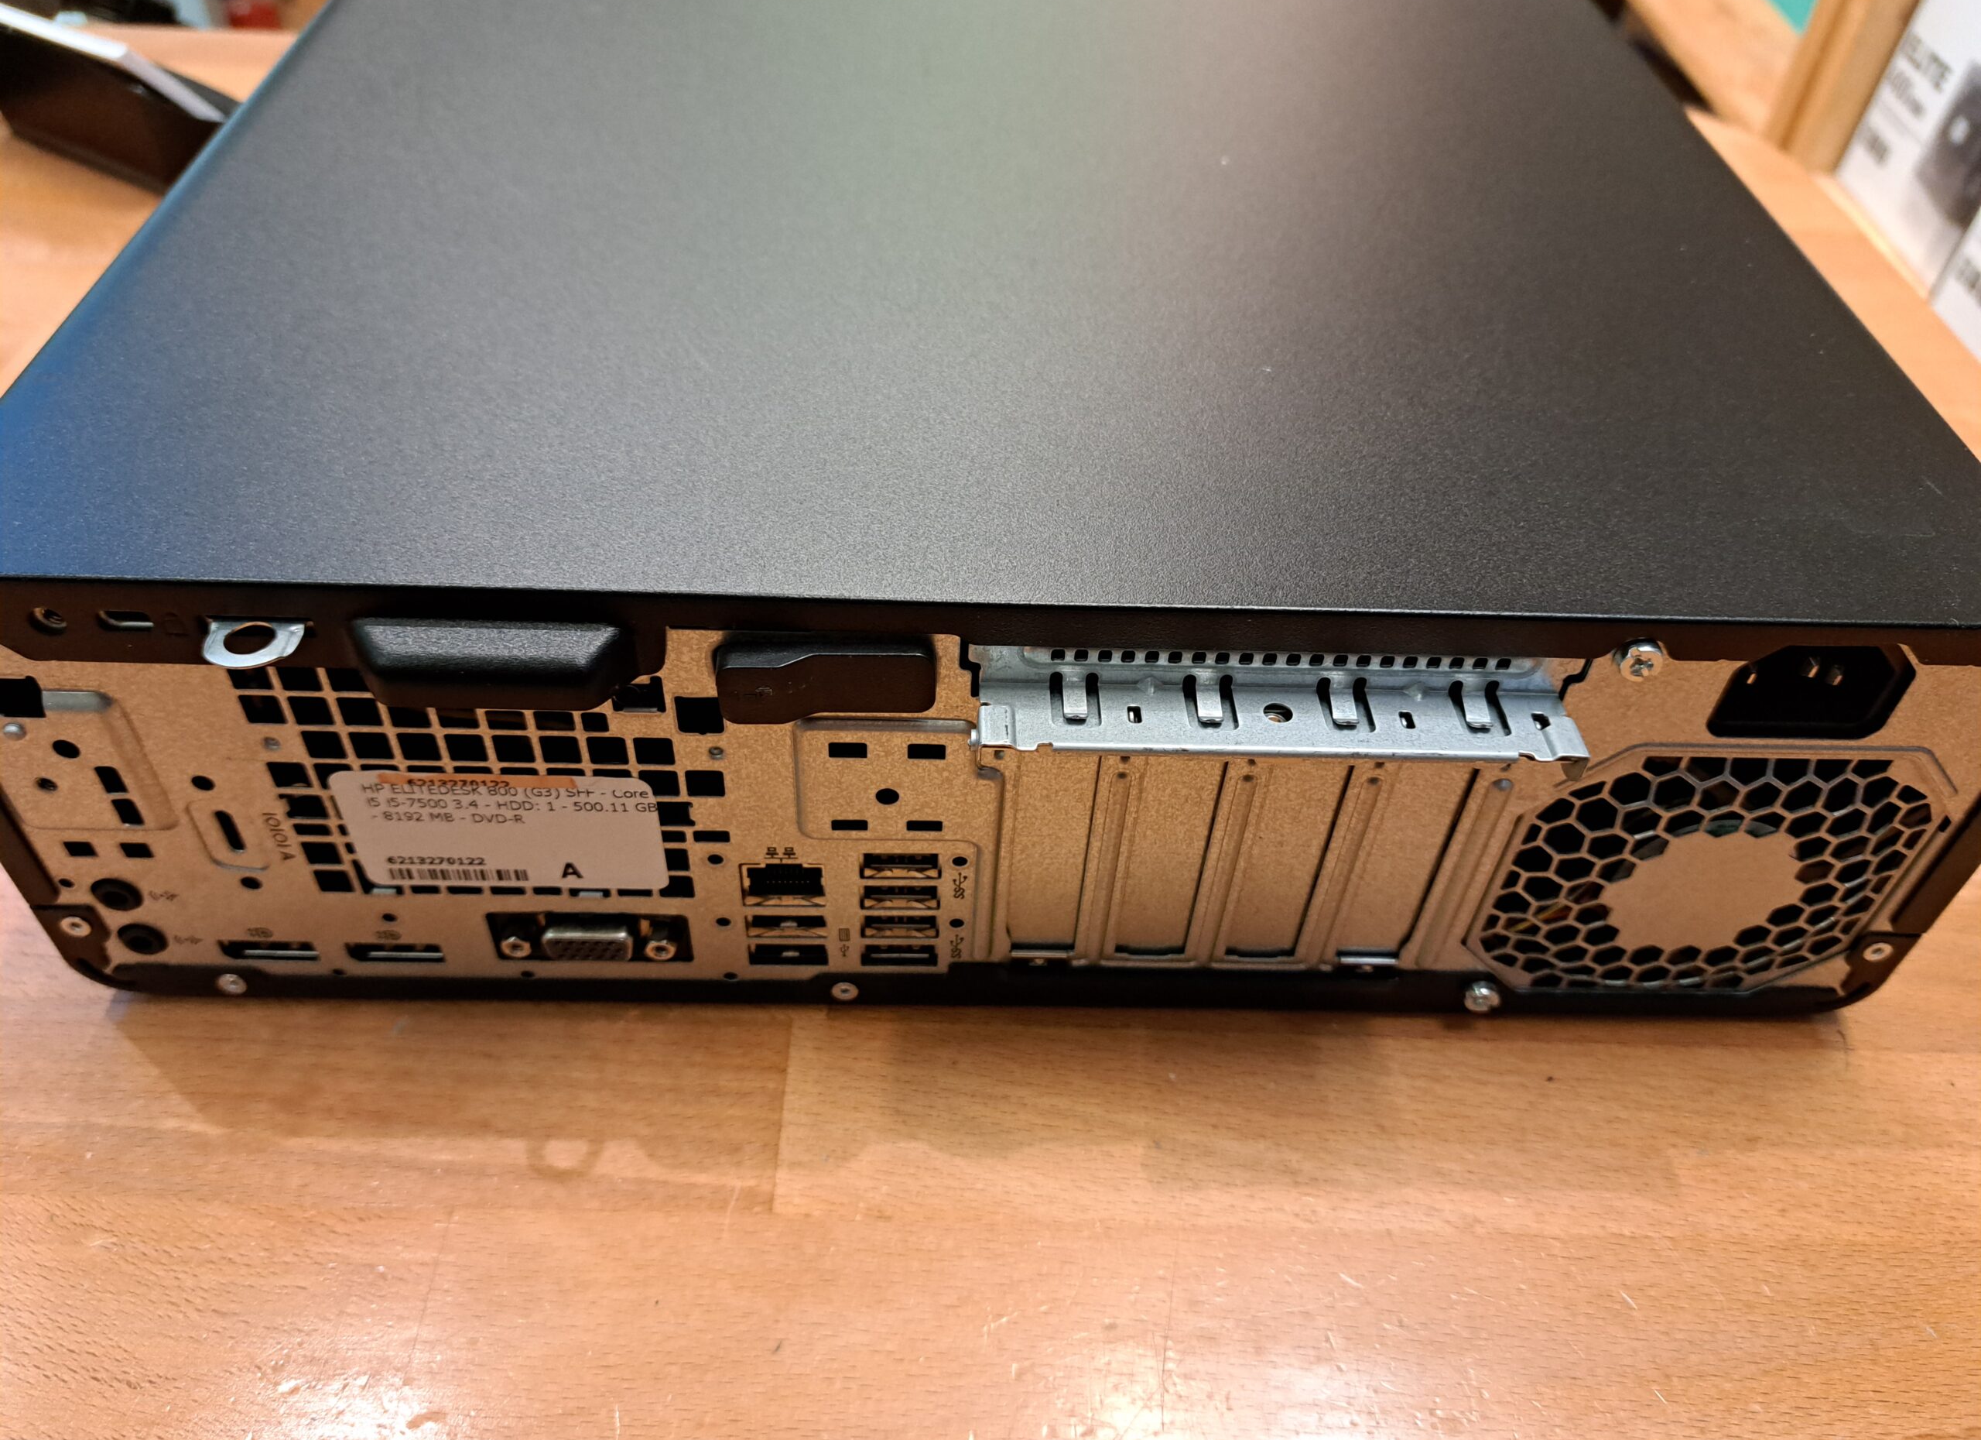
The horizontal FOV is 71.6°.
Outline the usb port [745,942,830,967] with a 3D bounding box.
[{"bbox_3d":[-0.036,0.038,0.250,0.013,0.006,0.012,1,45,-3],"label":"usb port"}]

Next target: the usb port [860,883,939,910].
[{"bbox_3d":[-0.016,0.026,0.239,0.013,0.006,0.012,1,45,-3],"label":"usb port"}]

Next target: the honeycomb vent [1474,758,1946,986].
[{"bbox_3d":[0.122,0.028,0.238,0.068,0.064,0.004,1,45,-3],"label":"honeycomb vent"}]

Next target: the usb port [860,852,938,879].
[{"bbox_3d":[-0.015,0.020,0.233,0.013,0.006,0.012,1,45,-3],"label":"usb port"}]

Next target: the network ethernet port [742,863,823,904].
[{"bbox_3d":[-0.035,0.023,0.236,0.014,0.012,0.014,1,45,-3],"label":"network ethernet port"}]

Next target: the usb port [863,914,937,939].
[{"bbox_3d":[-0.016,0.032,0.245,0.013,0.006,0.012,1,45,-3],"label":"usb port"}]

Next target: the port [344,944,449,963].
[{"bbox_3d":[-0.105,0.037,0.247,0.016,0.005,0.012,1,45,-3],"label":"port"}]

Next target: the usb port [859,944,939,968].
[{"bbox_3d":[-0.016,0.038,0.251,0.013,0.006,0.012,1,45,-3],"label":"usb port"}]

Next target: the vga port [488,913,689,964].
[{"bbox_3d":[-0.070,0.035,0.244,0.034,0.014,0.012,1,45,-3],"label":"vga port"}]

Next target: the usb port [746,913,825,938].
[{"bbox_3d":[-0.036,0.032,0.244,0.013,0.006,0.012,1,45,-3],"label":"usb port"}]

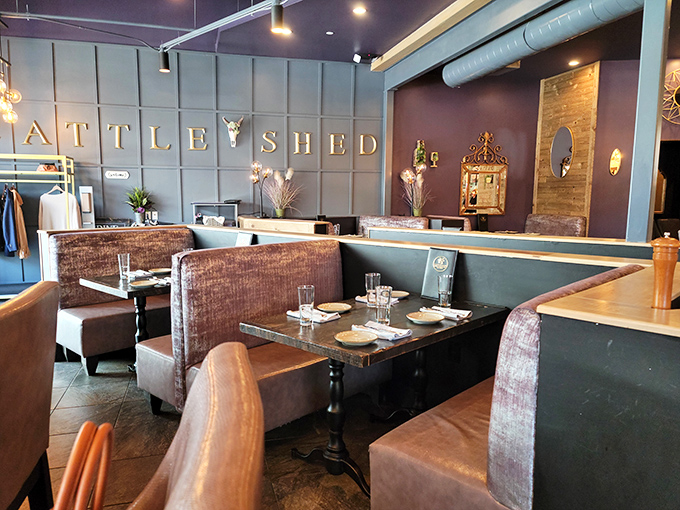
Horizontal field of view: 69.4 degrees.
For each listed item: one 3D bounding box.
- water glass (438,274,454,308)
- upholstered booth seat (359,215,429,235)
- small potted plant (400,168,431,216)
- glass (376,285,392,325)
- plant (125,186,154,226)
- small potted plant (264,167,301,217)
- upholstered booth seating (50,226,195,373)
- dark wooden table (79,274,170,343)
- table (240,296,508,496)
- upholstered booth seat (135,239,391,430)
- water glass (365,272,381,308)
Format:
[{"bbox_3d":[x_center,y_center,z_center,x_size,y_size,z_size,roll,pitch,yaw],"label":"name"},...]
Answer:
[{"bbox_3d":[0.602,0.199,2.774,0.081,0.168,0.081,6,8,42],"label":"water glass"},{"bbox_3d":[0.844,-0.169,8.990,1.280,1.050,0.620,6,8,42],"label":"upholstered booth seat"},{"bbox_3d":[1.452,-1.171,9.200,0.600,0.918,0.540,-1,6,-13],"label":"small potted plant"},{"bbox_3d":[0.208,0.245,2.318,0.081,0.168,0.081,1,6,0],"label":"glass"},{"bbox_3d":[-2.960,-0.731,7.250,0.420,0.565,0.400,-1,6,-13],"label":"plant"},{"bbox_3d":[-0.992,-1.056,8.400,0.660,0.847,0.580,-1,6,-13],"label":"small potted plant"},{"bbox_3d":[-1.734,0.326,4.398,0.700,1.064,1.295,6,8,43],"label":"upholstered booth seating"},{"bbox_3d":[-1.236,0.539,3.949,0.810,0.741,1.275,6,8,43],"label":"dark wooden table"},{"bbox_3d":[0.240,0.689,2.645,0.776,0.741,1.267,6,8,43],"label":"table"},{"bbox_3d":[-0.486,0.453,3.253,1.041,1.058,1.288,6,8,42],"label":"upholstered booth seat"},{"bbox_3d":[0.180,0.200,2.728,0.081,0.168,0.081,1,6,0],"label":"water glass"}]

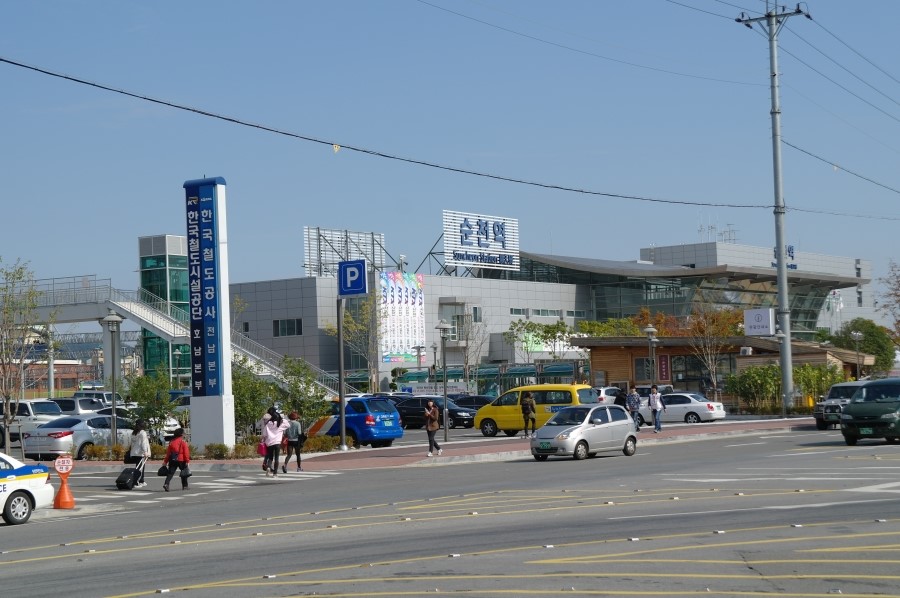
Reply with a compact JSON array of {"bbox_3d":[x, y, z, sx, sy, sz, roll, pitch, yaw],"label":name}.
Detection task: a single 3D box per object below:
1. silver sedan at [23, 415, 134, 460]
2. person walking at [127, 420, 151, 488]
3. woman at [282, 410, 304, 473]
[{"bbox_3d":[-12.006,4.627,57.753,1.840,1.460,4.840,-4,-4,31],"label":"silver sedan"},{"bbox_3d":[-7.310,3.638,40.500,0.480,1.630,0.480,-5,-4,43],"label":"person walking"},{"bbox_3d":[-4.169,3.762,45.469,0.520,1.640,0.460,-4,-4,30],"label":"woman"}]

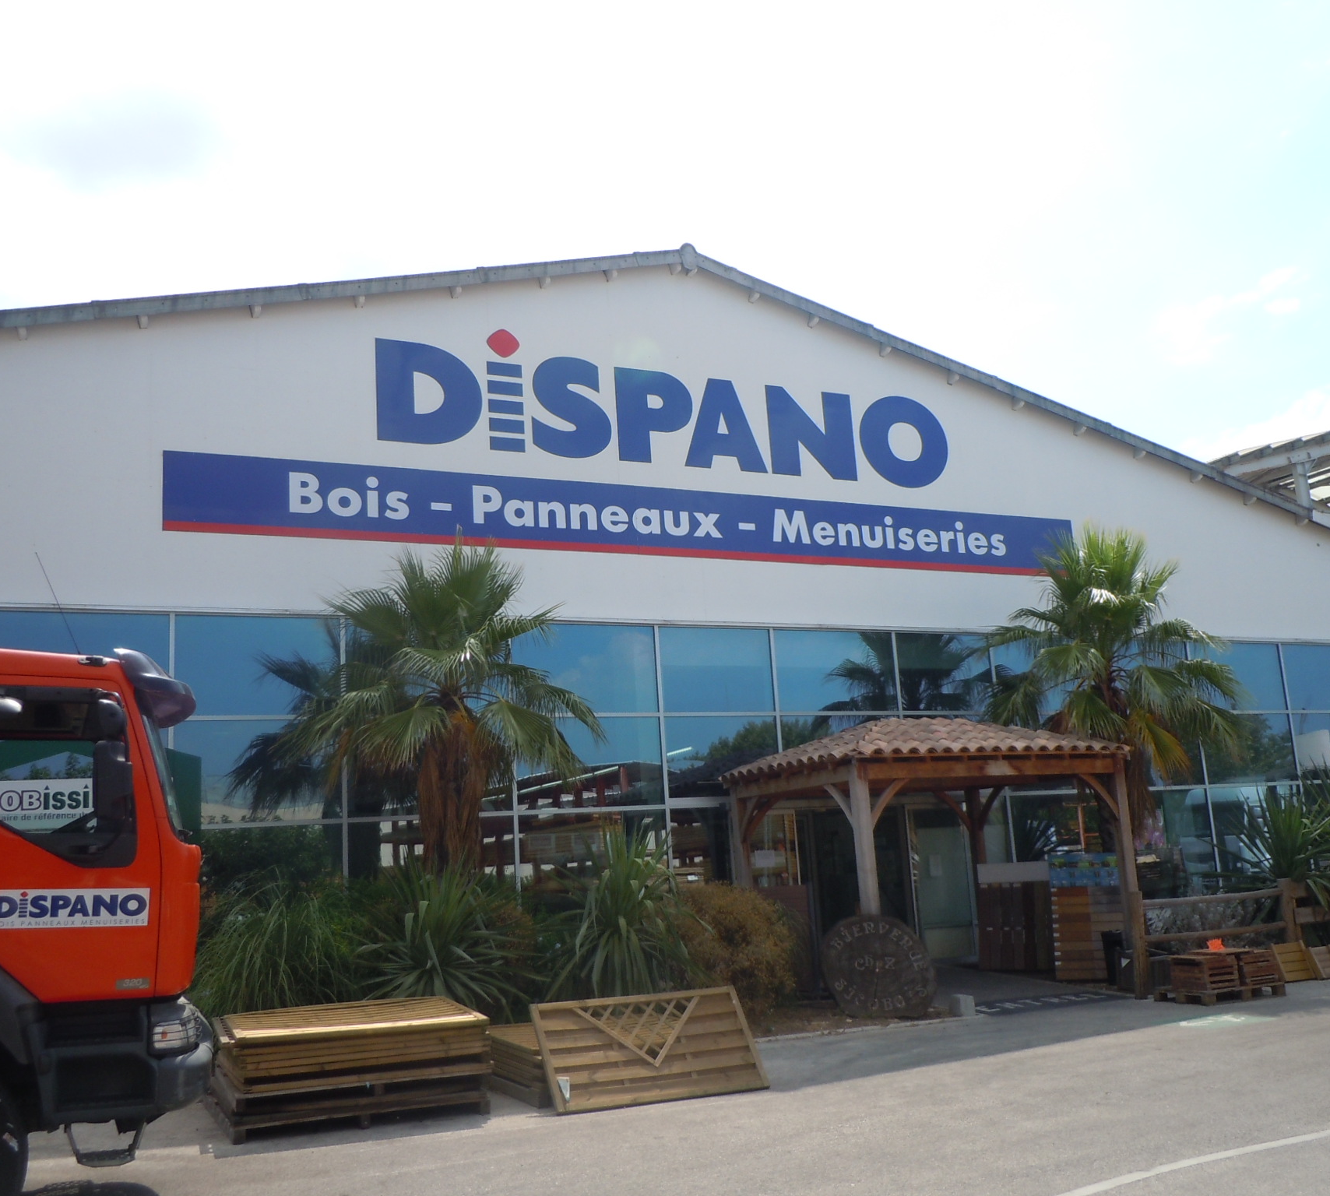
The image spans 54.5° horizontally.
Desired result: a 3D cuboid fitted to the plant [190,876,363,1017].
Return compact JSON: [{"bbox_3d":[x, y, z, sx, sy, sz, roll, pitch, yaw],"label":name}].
[{"bbox_3d":[-3.682,3.594,12.238,1.600,1.800,1.500,2,-12,-25],"label":"plant"}]

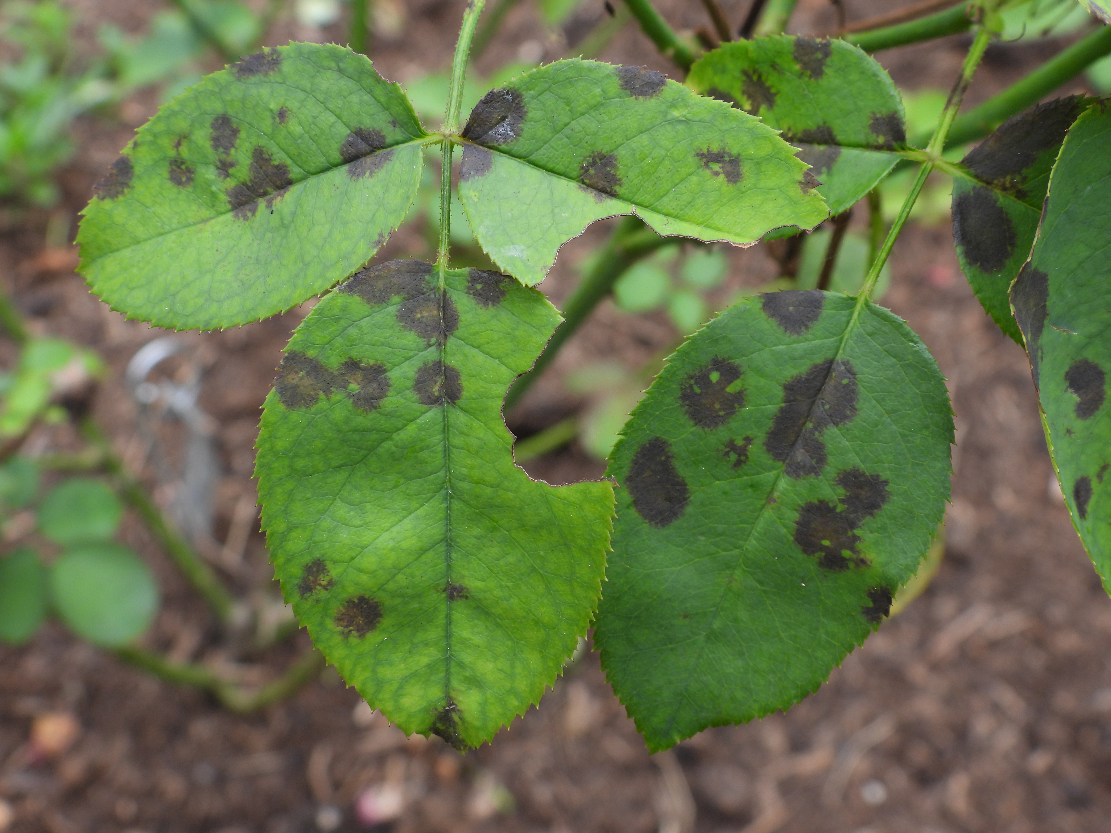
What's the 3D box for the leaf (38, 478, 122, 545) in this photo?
[{"bbox_3d":[-0.152,0.031,0.440,0.028,0.009,0.024,0,67,0],"label":"leaf"}]

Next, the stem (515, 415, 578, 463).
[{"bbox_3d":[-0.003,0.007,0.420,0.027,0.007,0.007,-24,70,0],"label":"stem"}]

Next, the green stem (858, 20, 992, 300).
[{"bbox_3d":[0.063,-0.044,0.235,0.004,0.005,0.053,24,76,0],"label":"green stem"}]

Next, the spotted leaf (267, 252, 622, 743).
[{"bbox_3d":[-0.019,0.014,0.215,0.056,0.012,0.076,0,85,0],"label":"spotted leaf"}]

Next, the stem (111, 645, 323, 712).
[{"bbox_3d":[-0.104,0.082,0.430,0.066,0.018,0.018,0,41,0],"label":"stem"}]

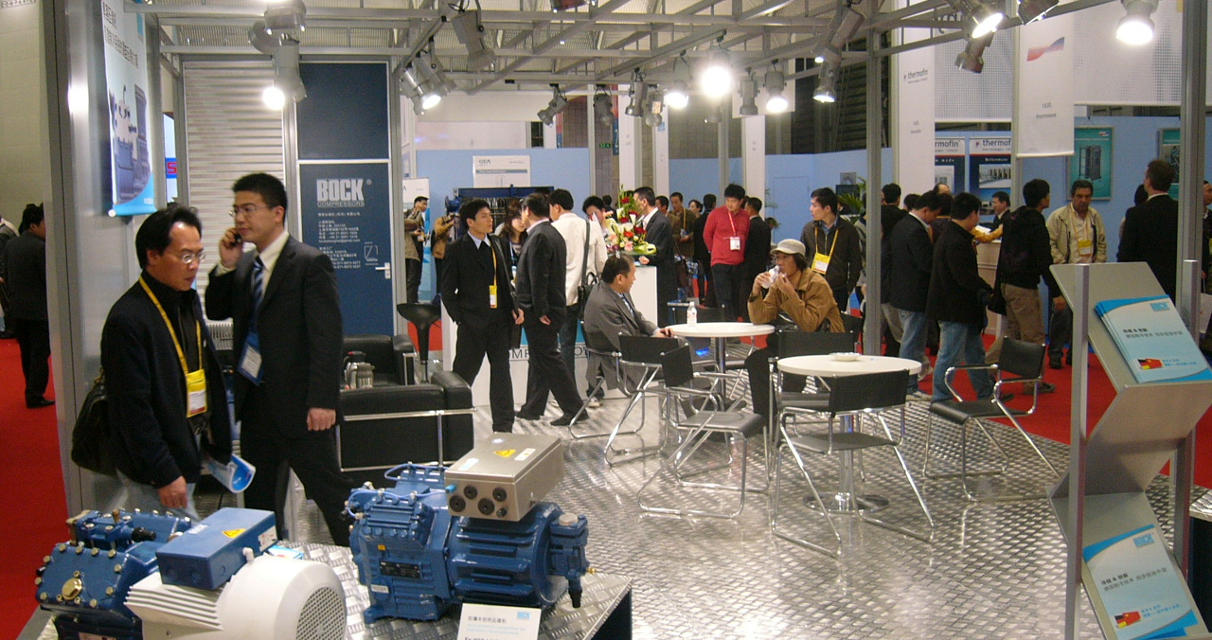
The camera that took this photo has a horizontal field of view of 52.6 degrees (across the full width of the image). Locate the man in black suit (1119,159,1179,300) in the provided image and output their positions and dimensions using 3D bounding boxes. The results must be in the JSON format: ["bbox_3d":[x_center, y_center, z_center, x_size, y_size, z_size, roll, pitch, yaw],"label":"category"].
[{"bbox_3d":[3.993,-0.233,8.997,0.560,1.860,0.360,-2,6,-14],"label":"man in black suit"}]

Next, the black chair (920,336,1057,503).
[{"bbox_3d":[2.192,0.535,6.897,0.580,0.820,0.570,-2,6,-10],"label":"black chair"}]

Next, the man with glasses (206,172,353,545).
[{"bbox_3d":[-1.242,0.330,4.653,0.520,1.766,0.560,-6,7,-41],"label":"man with glasses"}]

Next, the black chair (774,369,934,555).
[{"bbox_3d":[1.176,0.647,5.915,0.570,0.820,0.580,-4,6,-27],"label":"black chair"}]

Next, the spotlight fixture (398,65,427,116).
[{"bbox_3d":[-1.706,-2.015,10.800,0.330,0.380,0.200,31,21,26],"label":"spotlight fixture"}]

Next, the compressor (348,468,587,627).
[{"bbox_3d":[-0.372,0.622,3.465,0.670,0.380,0.430,1,6,17],"label":"compressor"}]

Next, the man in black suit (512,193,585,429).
[{"bbox_3d":[-0.417,-0.087,9.085,0.480,1.705,0.500,2,7,30],"label":"man in black suit"}]

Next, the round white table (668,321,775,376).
[{"bbox_3d":[0.811,0.421,8.614,0.760,0.750,0.760,-1,6,0],"label":"round white table"}]

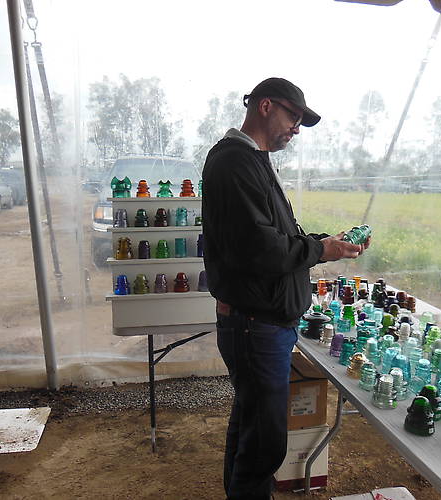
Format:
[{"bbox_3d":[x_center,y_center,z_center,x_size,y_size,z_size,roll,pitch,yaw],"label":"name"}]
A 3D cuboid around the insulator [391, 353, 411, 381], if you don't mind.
[{"bbox_3d":[0.667,0.429,1.770,0.072,0.095,0.072,0,8,0],"label":"insulator"}]

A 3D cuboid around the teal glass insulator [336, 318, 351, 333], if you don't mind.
[{"bbox_3d":[0.623,0.380,2.423,0.068,0.053,0.068,0,8,0],"label":"teal glass insulator"}]

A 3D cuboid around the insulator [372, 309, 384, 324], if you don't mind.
[{"bbox_3d":[0.783,0.346,2.387,0.066,0.100,0.066,0,9,0],"label":"insulator"}]

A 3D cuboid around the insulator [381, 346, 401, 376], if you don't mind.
[{"bbox_3d":[0.674,0.435,1.890,0.068,0.097,0.068,0,8,0],"label":"insulator"}]

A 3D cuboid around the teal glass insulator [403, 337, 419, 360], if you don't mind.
[{"bbox_3d":[0.764,0.404,1.921,0.069,0.101,0.069,0,8,0],"label":"teal glass insulator"}]

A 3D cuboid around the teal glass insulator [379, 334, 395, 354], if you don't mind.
[{"bbox_3d":[0.700,0.406,2.000,0.076,0.100,0.076,0,9,0],"label":"teal glass insulator"}]

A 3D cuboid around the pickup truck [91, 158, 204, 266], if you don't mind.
[{"bbox_3d":[-1.335,-0.950,9.957,2.000,1.920,5.600,-2,8,-9],"label":"pickup truck"}]

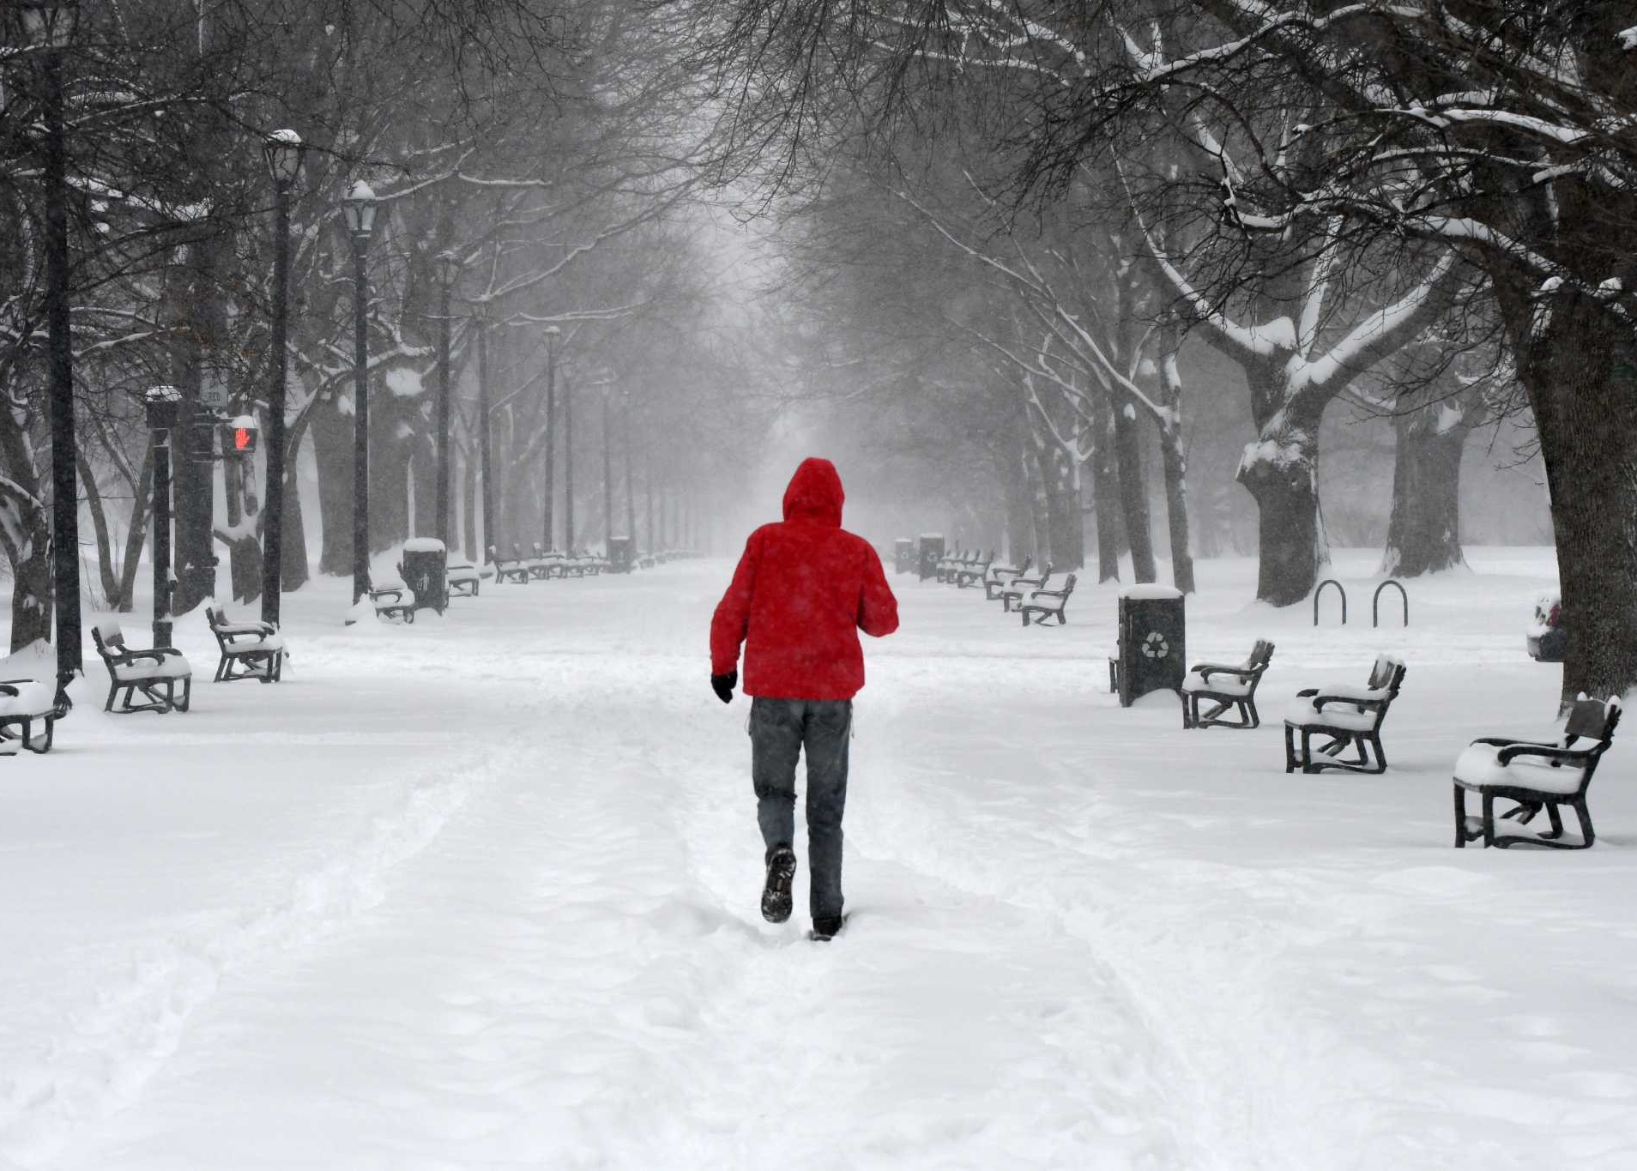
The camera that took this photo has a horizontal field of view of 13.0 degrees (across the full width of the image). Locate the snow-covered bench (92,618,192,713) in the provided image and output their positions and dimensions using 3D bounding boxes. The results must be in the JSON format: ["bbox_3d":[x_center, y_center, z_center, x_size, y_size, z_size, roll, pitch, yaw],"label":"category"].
[{"bbox_3d":[-5.871,0.716,62.300,0.700,0.800,1.700,0,0,0],"label":"snow-covered bench"}]

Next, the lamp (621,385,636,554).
[{"bbox_3d":[-6.051,-3.599,230.000,0.480,5.701,0.480,0,0,0],"label":"lamp"}]

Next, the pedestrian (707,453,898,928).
[{"bbox_3d":[-0.053,0.420,26.600,0.700,1.790,0.620,0,0,-1],"label":"pedestrian"}]

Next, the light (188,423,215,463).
[{"bbox_3d":[-8.343,-1.940,97.000,0.360,0.460,0.360,0,0,0],"label":"light"}]

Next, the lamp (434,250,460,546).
[{"bbox_3d":[-6.119,-2.699,118.000,0.420,5.669,0.420,0,1,0],"label":"lamp"}]

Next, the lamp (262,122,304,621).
[{"bbox_3d":[-5.895,-2.156,78.500,0.480,5.755,0.480,0,0,0],"label":"lamp"}]

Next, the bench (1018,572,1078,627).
[{"bbox_3d":[3.131,0.216,98.000,0.700,0.800,1.700,0,0,0],"label":"bench"}]

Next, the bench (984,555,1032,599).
[{"bbox_3d":[2.963,-0.111,112.745,0.707,0.760,1.500,0,1,0],"label":"bench"}]

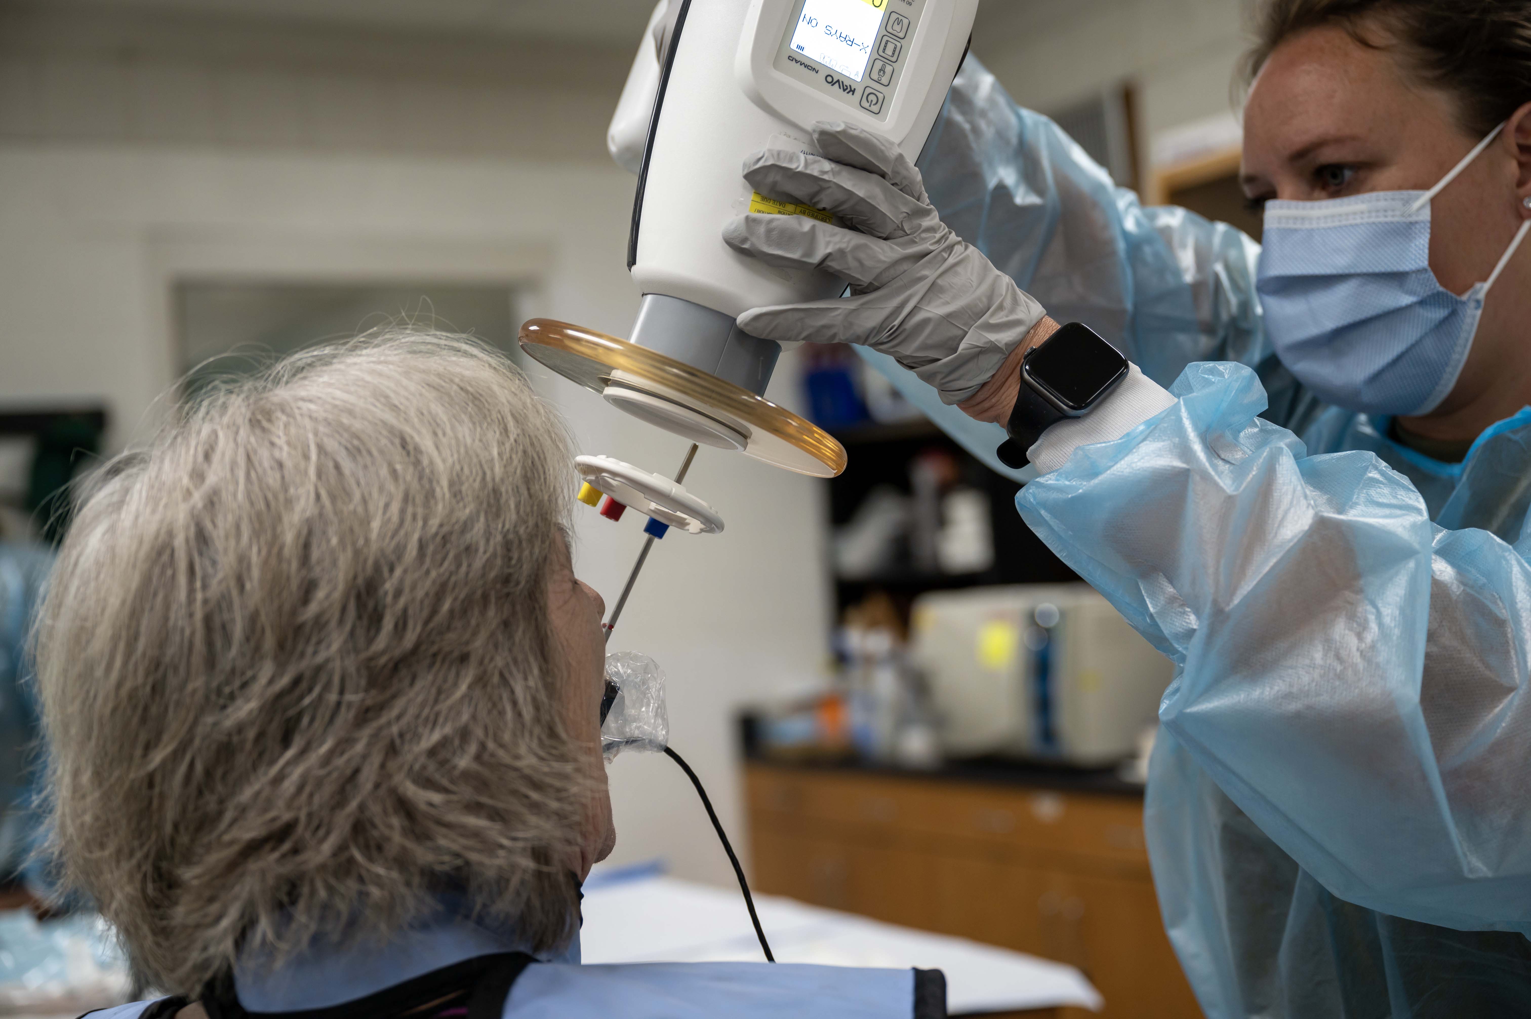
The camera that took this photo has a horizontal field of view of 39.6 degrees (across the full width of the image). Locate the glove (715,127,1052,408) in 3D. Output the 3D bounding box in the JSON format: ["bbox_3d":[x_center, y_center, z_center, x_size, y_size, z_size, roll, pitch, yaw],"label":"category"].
[{"bbox_3d":[0.051,-0.106,0.920,0.148,0.090,0.075,30,-13,-1],"label":"glove"}]

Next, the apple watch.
[{"bbox_3d":[0.125,-0.044,0.910,0.056,0.038,0.052,-40,-19,-28],"label":"apple watch"}]

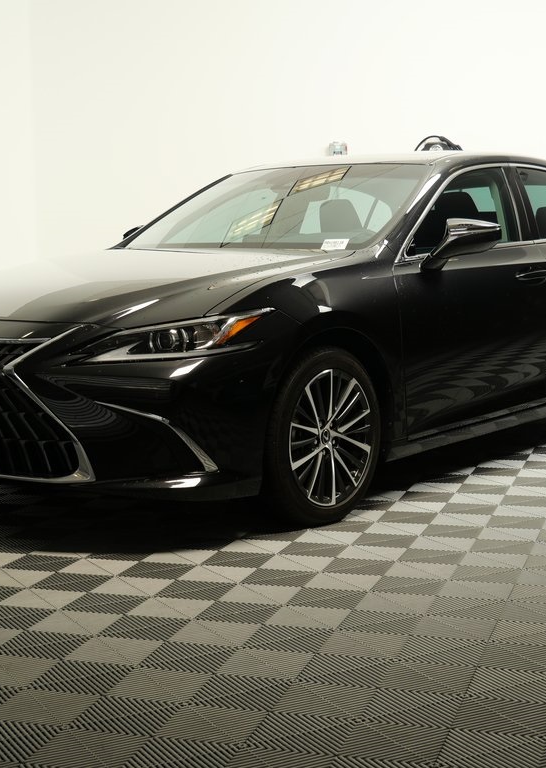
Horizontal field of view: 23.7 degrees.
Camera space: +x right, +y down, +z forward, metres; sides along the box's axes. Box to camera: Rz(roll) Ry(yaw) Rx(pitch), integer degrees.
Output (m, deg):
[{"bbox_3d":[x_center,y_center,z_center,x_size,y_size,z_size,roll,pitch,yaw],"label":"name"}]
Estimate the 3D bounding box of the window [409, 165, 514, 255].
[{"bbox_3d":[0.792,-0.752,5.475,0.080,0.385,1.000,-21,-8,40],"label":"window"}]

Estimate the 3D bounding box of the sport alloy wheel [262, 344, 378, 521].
[{"bbox_3d":[0.139,0.184,4.742,0.230,0.662,0.665,5,9,39],"label":"sport alloy wheel"}]

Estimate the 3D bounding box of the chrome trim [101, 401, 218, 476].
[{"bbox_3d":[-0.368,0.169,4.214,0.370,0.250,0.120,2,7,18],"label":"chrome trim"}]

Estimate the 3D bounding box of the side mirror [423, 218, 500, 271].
[{"bbox_3d":[0.731,-0.543,5.088,0.220,0.185,0.250,5,9,39],"label":"side mirror"}]

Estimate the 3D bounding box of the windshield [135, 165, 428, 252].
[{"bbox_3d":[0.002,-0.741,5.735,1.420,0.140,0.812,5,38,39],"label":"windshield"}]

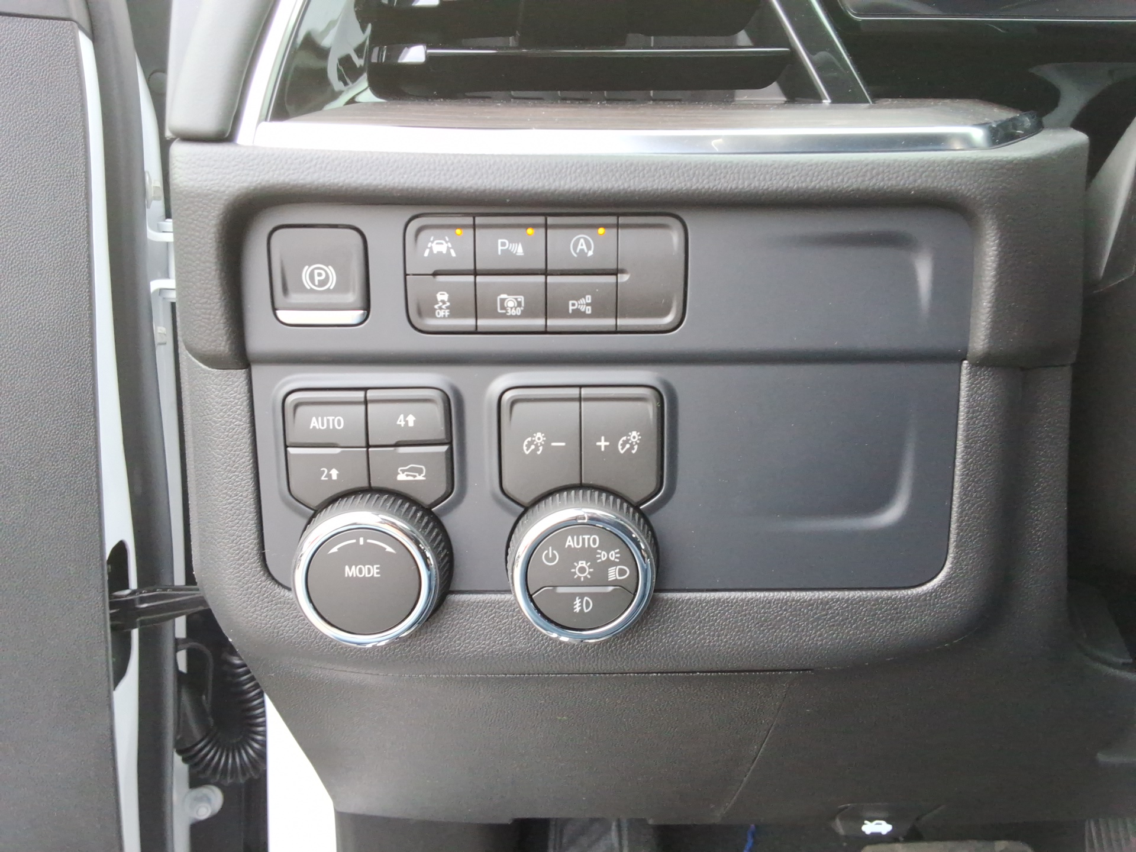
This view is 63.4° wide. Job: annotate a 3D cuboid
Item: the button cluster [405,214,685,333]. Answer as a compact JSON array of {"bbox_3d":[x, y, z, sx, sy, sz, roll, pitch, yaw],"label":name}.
[{"bbox_3d":[-0.006,-0.044,0.269,0.079,0.034,0.010,0,12,0],"label":"button cluster"}]

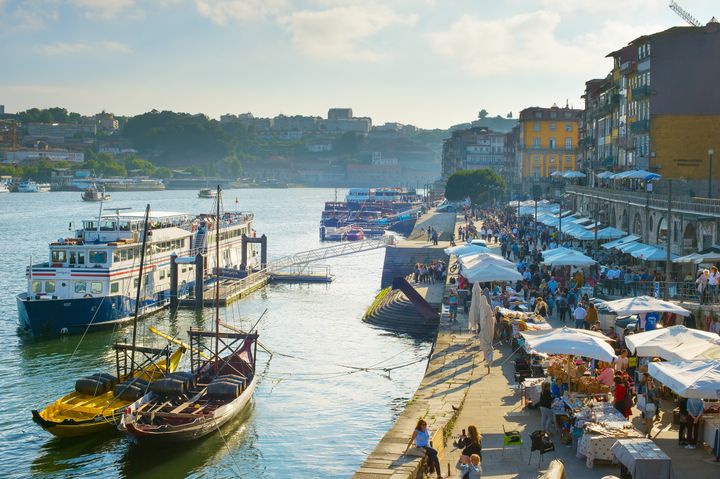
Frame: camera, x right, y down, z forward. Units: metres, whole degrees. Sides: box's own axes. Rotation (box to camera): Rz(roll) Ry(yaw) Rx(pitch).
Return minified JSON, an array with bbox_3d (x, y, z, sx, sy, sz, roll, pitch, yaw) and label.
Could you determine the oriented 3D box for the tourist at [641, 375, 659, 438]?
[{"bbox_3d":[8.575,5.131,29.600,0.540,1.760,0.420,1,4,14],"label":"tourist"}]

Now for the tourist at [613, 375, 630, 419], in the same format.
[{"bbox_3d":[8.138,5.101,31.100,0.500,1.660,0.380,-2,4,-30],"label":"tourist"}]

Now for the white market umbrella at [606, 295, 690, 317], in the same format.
[{"bbox_3d":[12.083,3.829,42.000,3.050,2.740,3.050,0,4,6],"label":"white market umbrella"}]

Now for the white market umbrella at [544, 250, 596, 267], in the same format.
[{"bbox_3d":[15.174,2.471,72.767,3.400,2.850,3.200,1,4,3],"label":"white market umbrella"}]

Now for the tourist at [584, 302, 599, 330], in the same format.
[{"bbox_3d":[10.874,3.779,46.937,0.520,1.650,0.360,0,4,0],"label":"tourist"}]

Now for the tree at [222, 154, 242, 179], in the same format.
[{"bbox_3d":[-86.761,-49.675,680.000,13.600,16.300,13.200,1,4,0],"label":"tree"}]

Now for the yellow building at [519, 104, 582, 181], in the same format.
[{"bbox_3d":[47.072,-20.654,246.500,13.500,23.500,13.000,1,4,7],"label":"yellow building"}]

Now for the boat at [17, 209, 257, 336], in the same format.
[{"bbox_3d":[-18.992,1.136,97.206,6.600,8.900,50.000,0,4,7],"label":"boat"}]

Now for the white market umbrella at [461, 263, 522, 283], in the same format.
[{"bbox_3d":[8.110,3.169,61.631,3.200,2.850,3.100,0,4,-3],"label":"white market umbrella"}]

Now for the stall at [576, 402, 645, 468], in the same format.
[{"bbox_3d":[7.854,6.215,32.111,1.650,0.930,4.100,1,4,1],"label":"stall"}]

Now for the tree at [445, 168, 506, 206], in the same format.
[{"bbox_3d":[22.087,-9.092,191.095,11.800,9.200,11.500,0,4,7],"label":"tree"}]

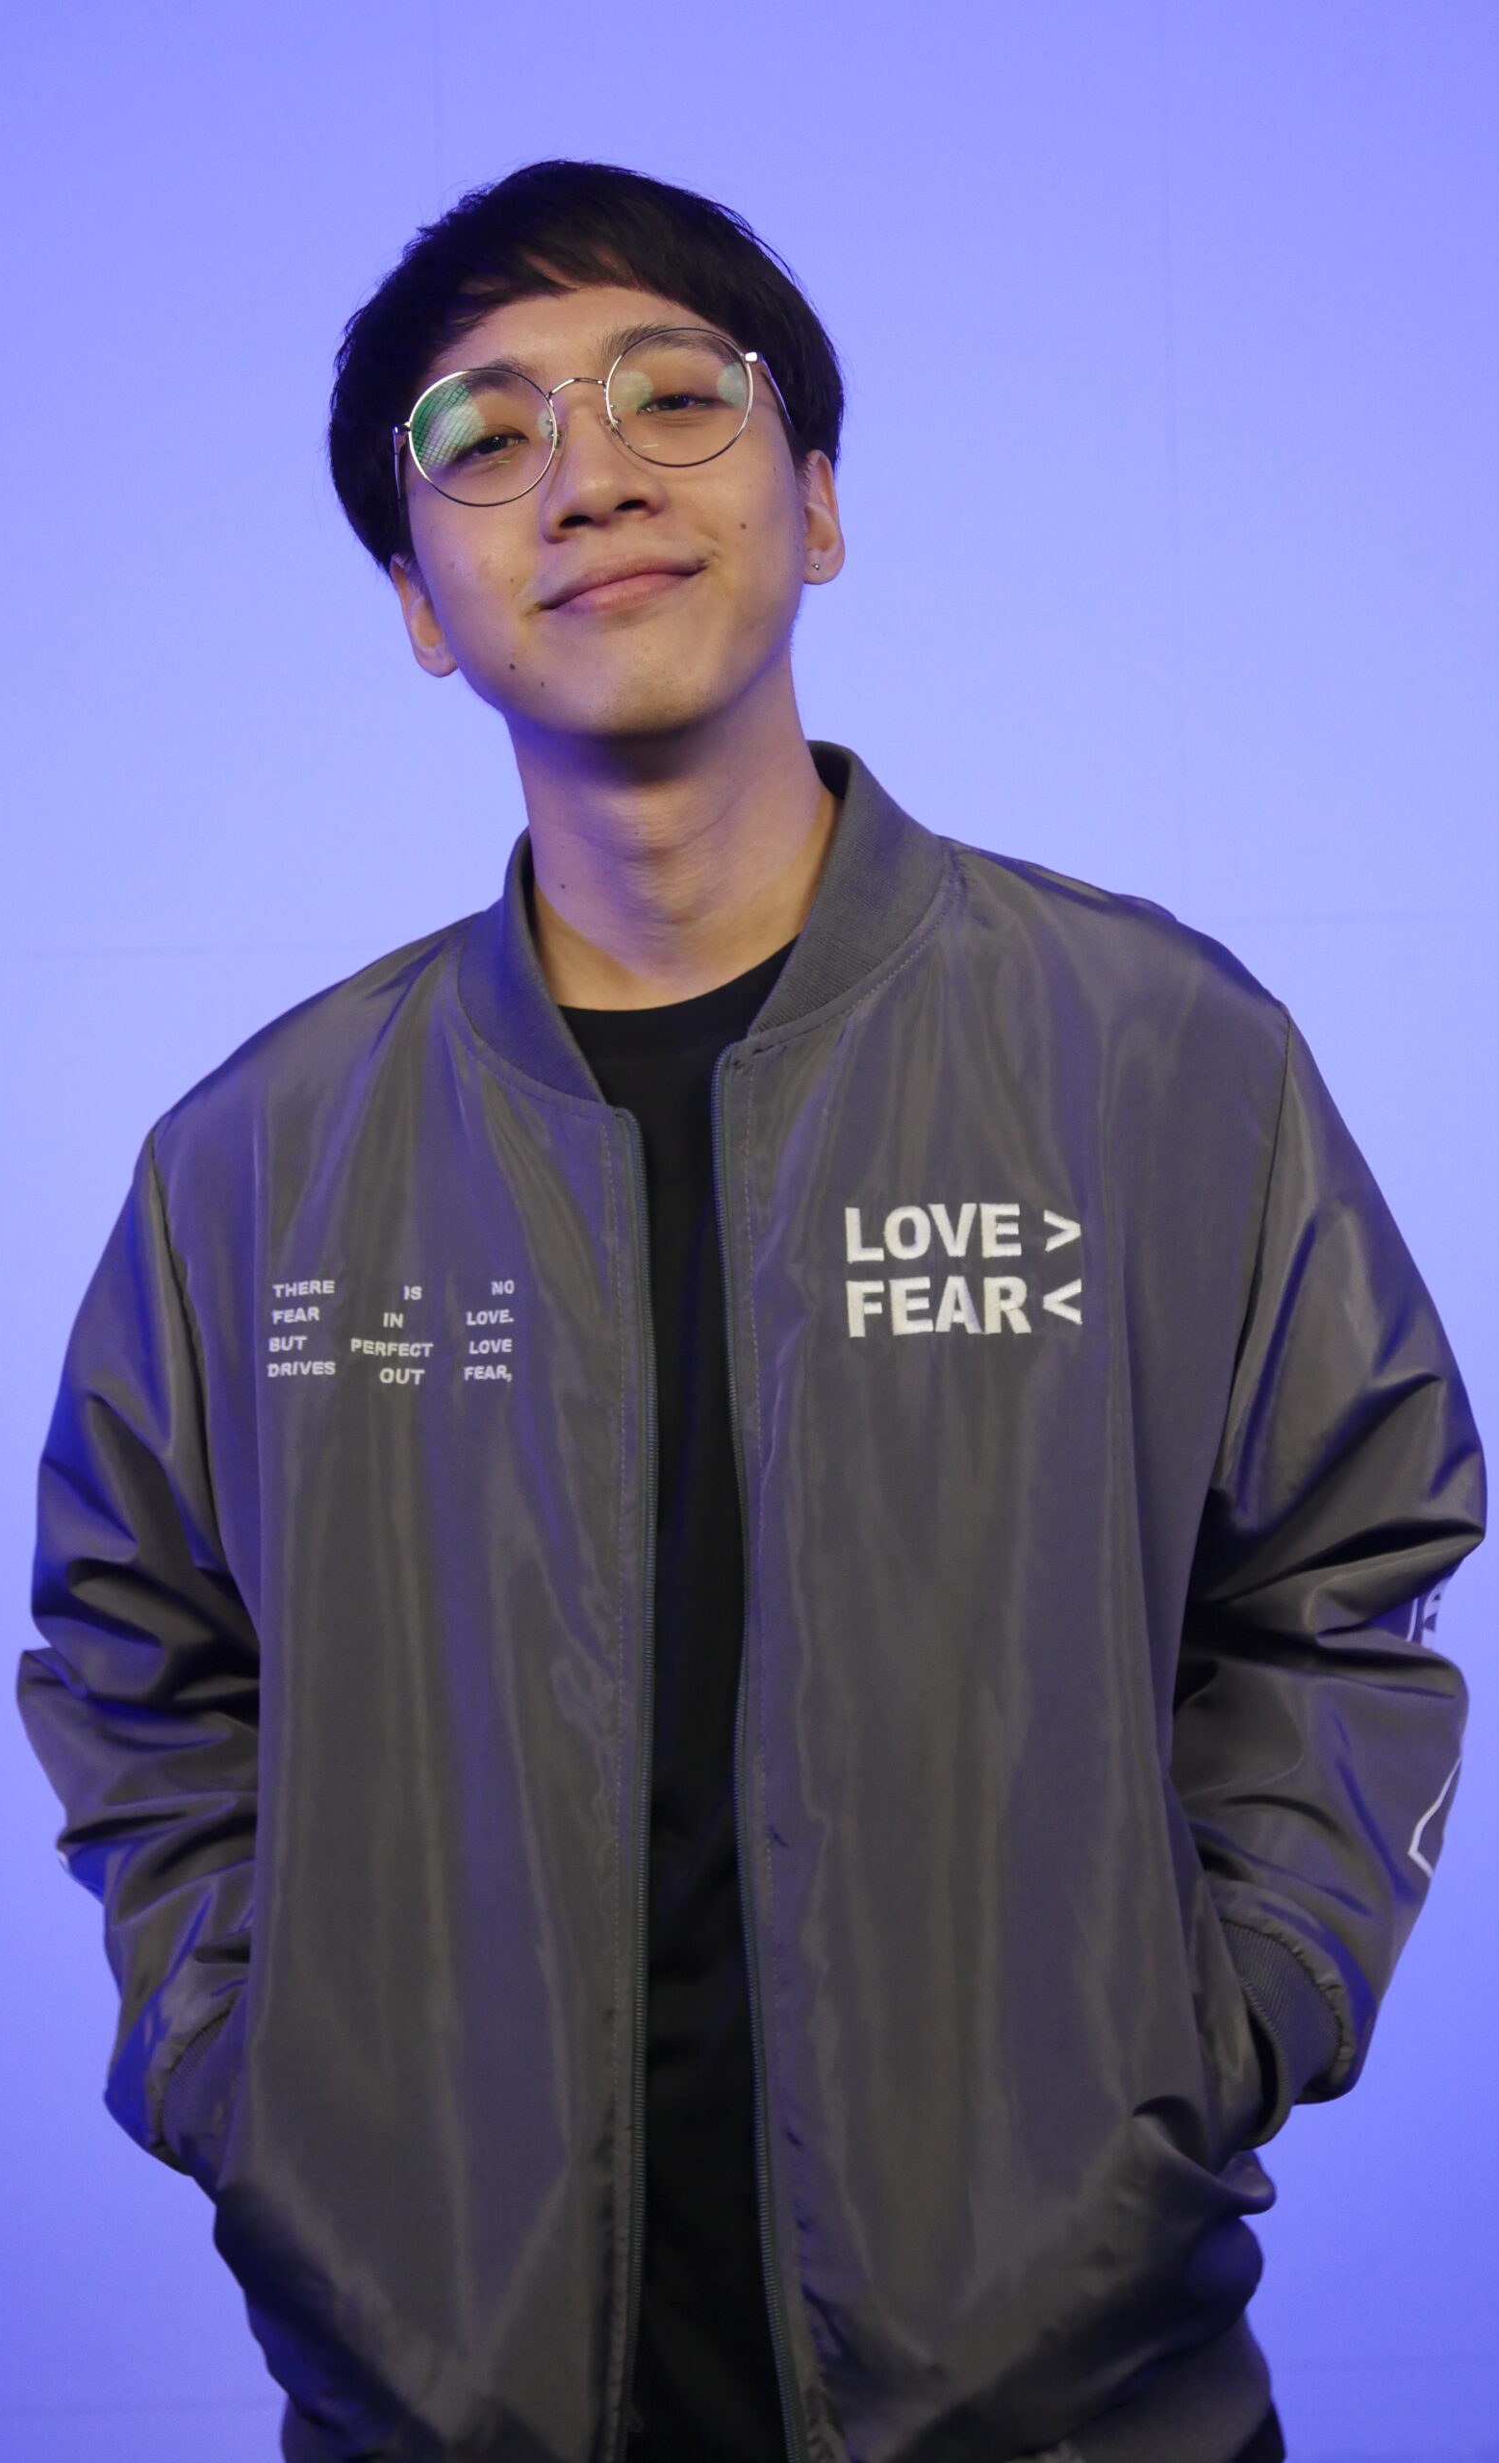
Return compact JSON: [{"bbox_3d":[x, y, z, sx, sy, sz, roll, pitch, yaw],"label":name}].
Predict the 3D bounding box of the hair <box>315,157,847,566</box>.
[{"bbox_3d":[-0.066,-0.321,1.312,0.196,0.185,0.212,-12,-8,0],"label":"hair"}]

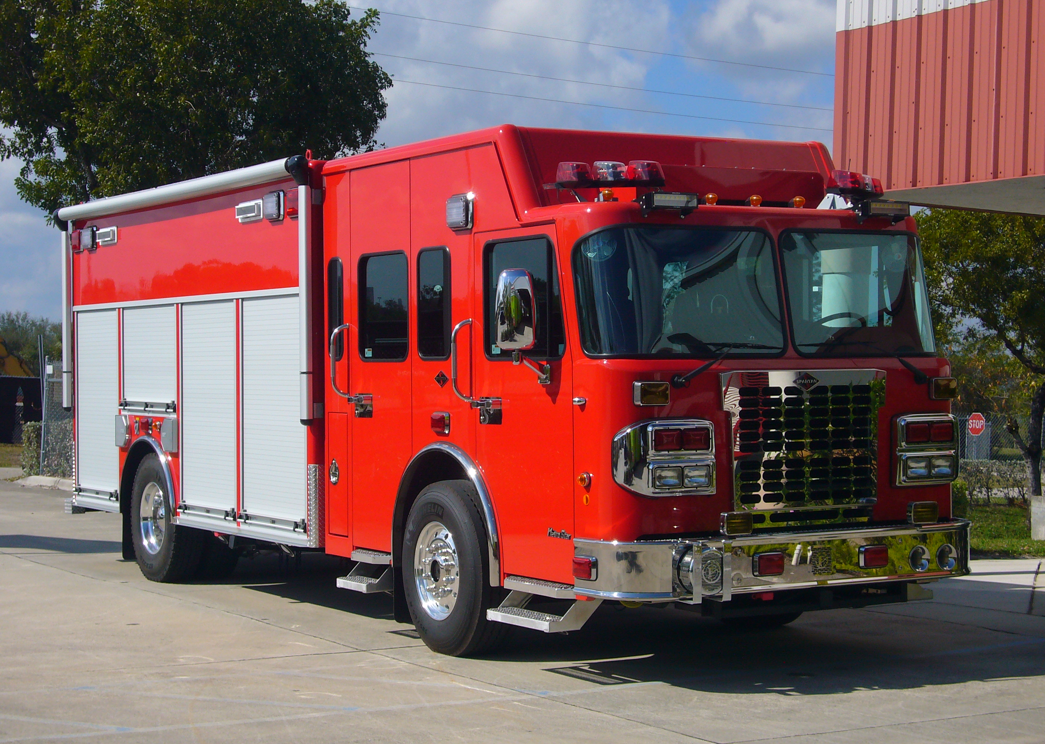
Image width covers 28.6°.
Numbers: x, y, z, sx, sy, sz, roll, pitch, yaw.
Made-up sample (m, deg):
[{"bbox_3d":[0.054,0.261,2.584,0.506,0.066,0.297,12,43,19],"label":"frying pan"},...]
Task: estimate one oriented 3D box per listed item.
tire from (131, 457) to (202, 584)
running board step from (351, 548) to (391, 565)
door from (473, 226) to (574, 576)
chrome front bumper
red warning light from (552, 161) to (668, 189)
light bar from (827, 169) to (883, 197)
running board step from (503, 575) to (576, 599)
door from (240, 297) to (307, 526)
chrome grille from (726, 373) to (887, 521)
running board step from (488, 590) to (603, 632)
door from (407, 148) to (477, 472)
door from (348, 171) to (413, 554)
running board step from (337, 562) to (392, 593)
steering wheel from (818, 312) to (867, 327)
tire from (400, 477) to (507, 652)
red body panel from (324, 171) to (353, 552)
[{"bbox_3d":[-2.918,1.196,16.833,0.290,1.050,1.050,-1,0,-30],"label":"tire"},{"bbox_3d":[-0.923,1.212,13.349,0.225,0.046,0.427,-1,0,-30],"label":"running board step"},{"bbox_3d":[0.038,0.168,11.553,0.090,1.963,1.080,-1,0,-30],"label":"door"},{"bbox_3d":[1.465,1.032,11.401,2.490,0.300,0.520,-1,0,-30],"label":"chrome front bumper"},{"bbox_3d":[0.482,-1.090,11.330,0.610,0.155,0.220,0,0,0],"label":"red warning light"},{"bbox_3d":[1.978,-1.111,12.196,0.240,0.128,0.590,0,0,21],"label":"light bar"},{"bbox_3d":[0.157,1.216,11.491,0.225,0.046,0.670,-1,0,-30],"label":"running board step"},{"bbox_3d":[-1.736,0.245,14.403,0.060,1.596,1.167,-1,0,-30],"label":"door"},{"bbox_3d":[1.521,0.390,11.130,1.101,0.788,0.080,-1,0,-30],"label":"chrome grille"},{"bbox_3d":[0.118,1.318,11.405,0.340,0.163,0.680,-1,0,-30],"label":"running board step"},{"bbox_3d":[-0.448,-0.375,12.202,0.090,1.864,0.816,-1,0,-30],"label":"door"},{"bbox_3d":[-0.860,-0.090,12.917,0.090,2.430,0.857,-1,0,-30],"label":"door"},{"bbox_3d":[-0.952,1.315,13.236,0.330,0.165,0.430,-1,0,-30],"label":"running board step"},{"bbox_3d":[1.781,-0.203,12.021,0.480,0.070,0.480,-1,-36,-30],"label":"steering wheel"},{"bbox_3d":[-0.410,1.189,12.415,0.290,1.050,1.050,-1,0,-30],"label":"tire"},{"bbox_3d":[-1.180,-0.058,13.644,0.090,2.560,0.440,-1,0,-30],"label":"red body panel"}]

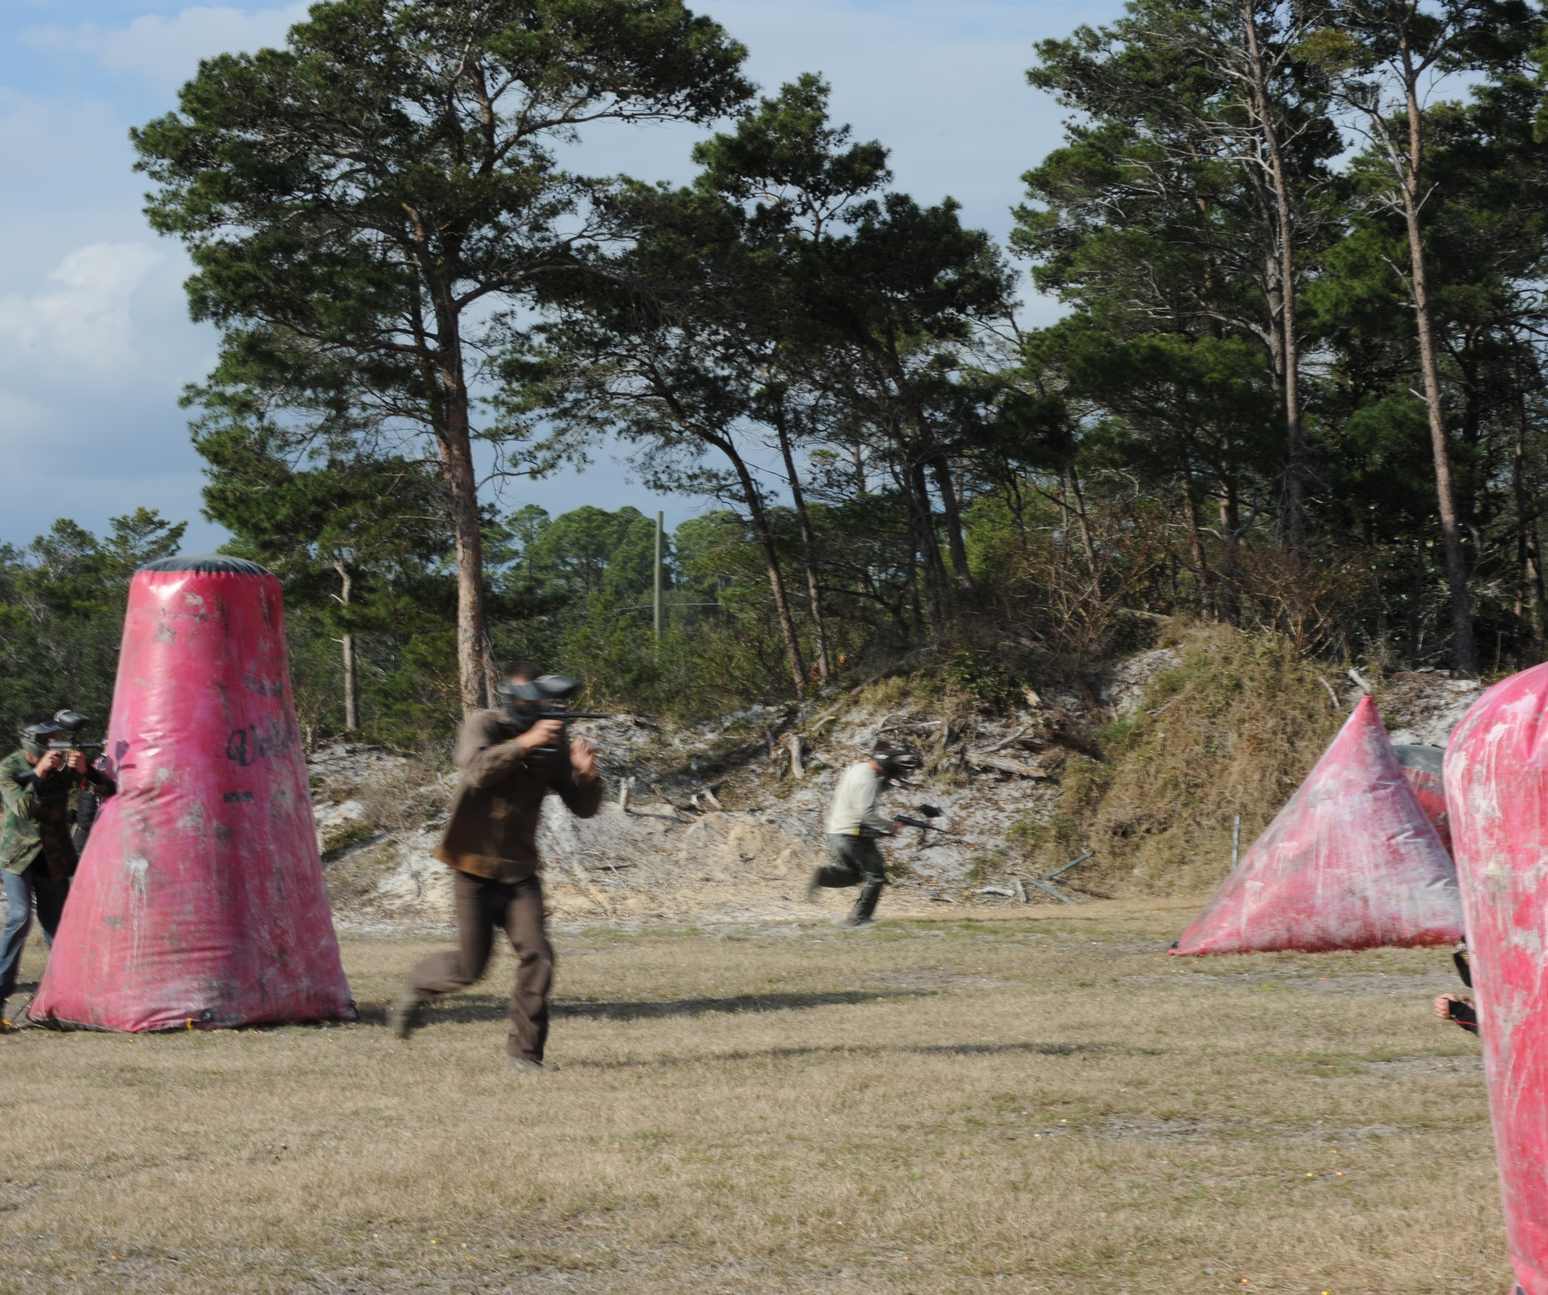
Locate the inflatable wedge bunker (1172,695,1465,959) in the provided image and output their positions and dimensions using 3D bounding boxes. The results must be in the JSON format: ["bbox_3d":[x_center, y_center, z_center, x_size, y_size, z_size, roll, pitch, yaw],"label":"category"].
[{"bbox_3d":[4.030,1.260,29.200,2.350,1.820,1.900,0,-2,-7],"label":"inflatable wedge bunker"}]

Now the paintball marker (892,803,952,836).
[{"bbox_3d":[1.215,1.413,33.200,0.520,0.250,0.110,16,-3,5],"label":"paintball marker"}]

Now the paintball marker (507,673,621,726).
[{"bbox_3d":[-0.903,0.245,17.000,0.600,0.250,0.120,-1,-2,40],"label":"paintball marker"}]

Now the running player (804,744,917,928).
[{"bbox_3d":[0.706,1.550,33.400,0.920,1.530,0.580,0,-2,0],"label":"running player"}]

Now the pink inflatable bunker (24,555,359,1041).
[{"bbox_3d":[-2.930,0.715,20.400,1.250,2.360,1.250,1,-2,-34],"label":"pink inflatable bunker"}]

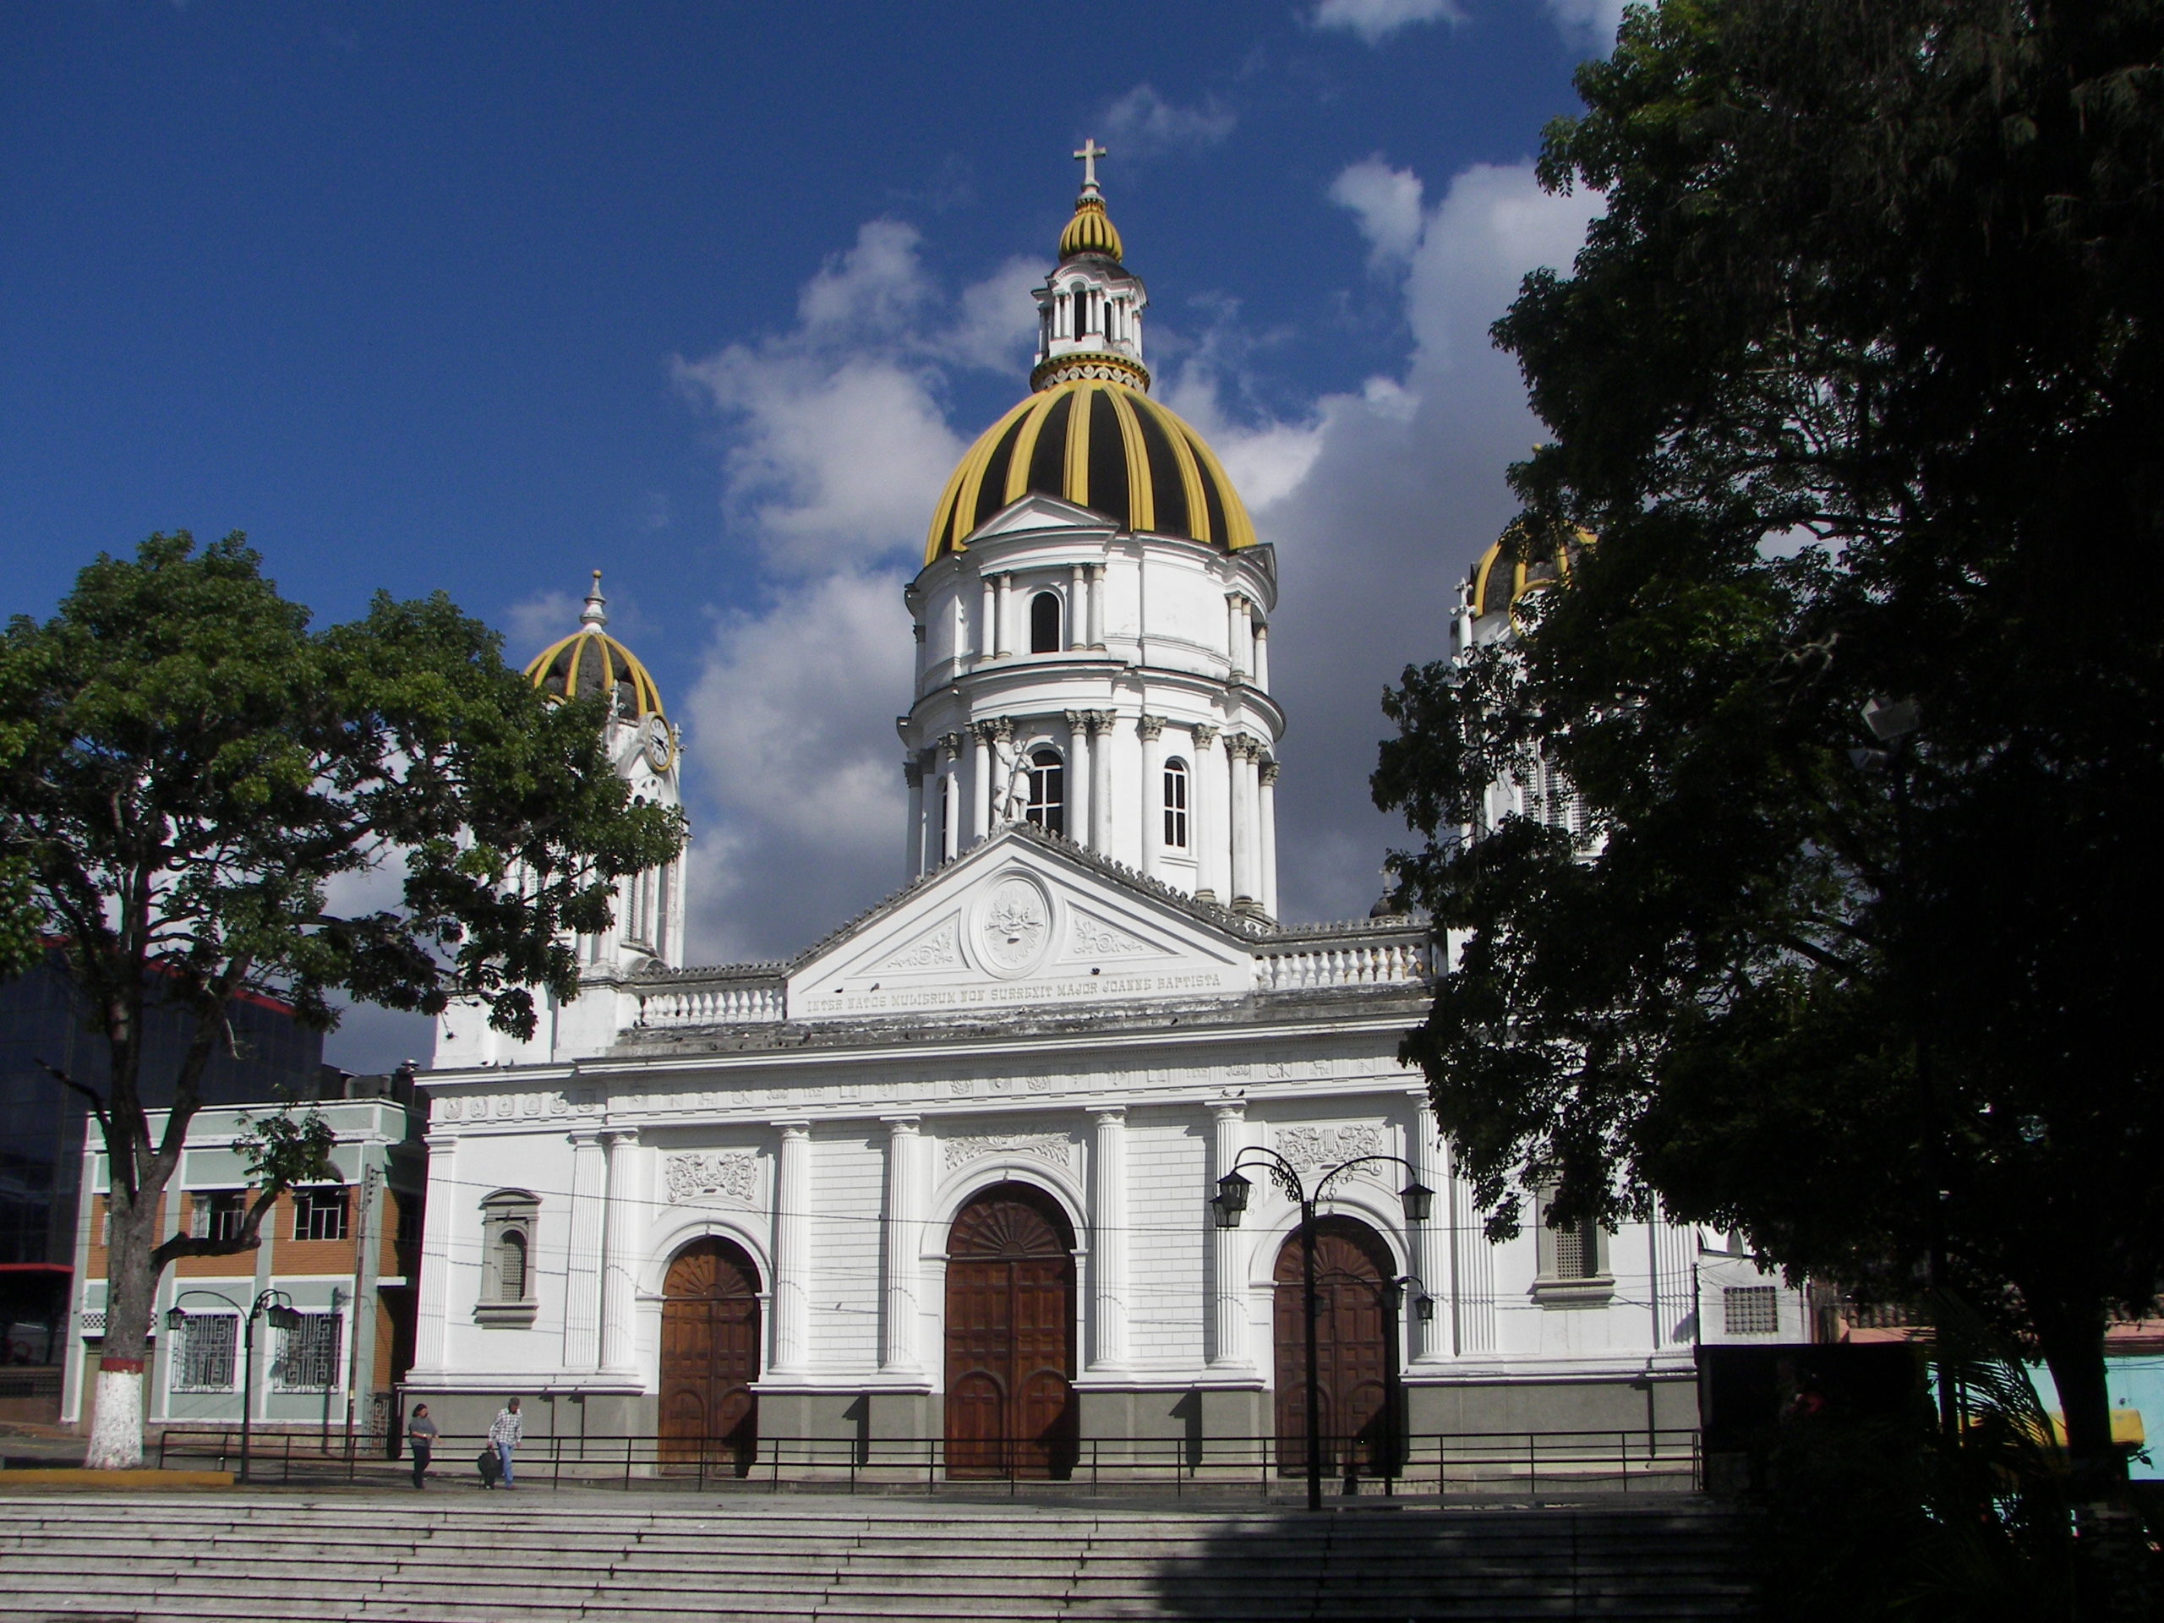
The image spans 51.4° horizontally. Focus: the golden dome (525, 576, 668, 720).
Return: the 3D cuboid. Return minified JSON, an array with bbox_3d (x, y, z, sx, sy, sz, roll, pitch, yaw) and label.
[{"bbox_3d":[-11.515,-3.735,52.588,3.200,4.029,3.200,-5,-16,16],"label":"golden dome"}]

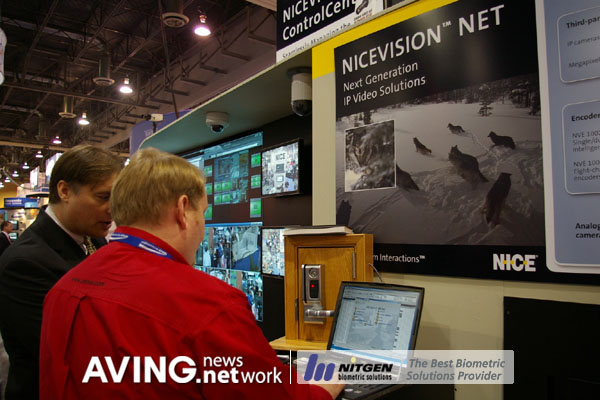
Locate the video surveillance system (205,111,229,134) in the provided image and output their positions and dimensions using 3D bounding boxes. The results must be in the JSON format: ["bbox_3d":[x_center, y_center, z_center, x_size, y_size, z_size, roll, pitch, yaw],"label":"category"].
[{"bbox_3d":[-0.601,-0.554,3.271,0.160,0.129,0.160,0,-4,0],"label":"video surveillance system"}]

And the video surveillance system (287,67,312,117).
[{"bbox_3d":[0.019,-0.570,2.411,0.165,0.233,0.165,0,-4,0],"label":"video surveillance system"}]

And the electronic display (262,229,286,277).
[{"bbox_3d":[-0.115,0.349,2.989,0.060,0.340,0.440,3,-6,-38],"label":"electronic display"}]

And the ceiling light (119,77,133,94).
[{"bbox_3d":[-7.595,-5.050,19.700,0.500,0.520,0.500,0,-4,0],"label":"ceiling light"}]

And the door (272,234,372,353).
[{"bbox_3d":[0.102,0.353,1.762,0.383,0.430,0.230,-2,-5,25],"label":"door"}]

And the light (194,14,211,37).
[{"bbox_3d":[-3.126,-5.687,14.500,0.500,0.520,0.500,0,-4,0],"label":"light"}]

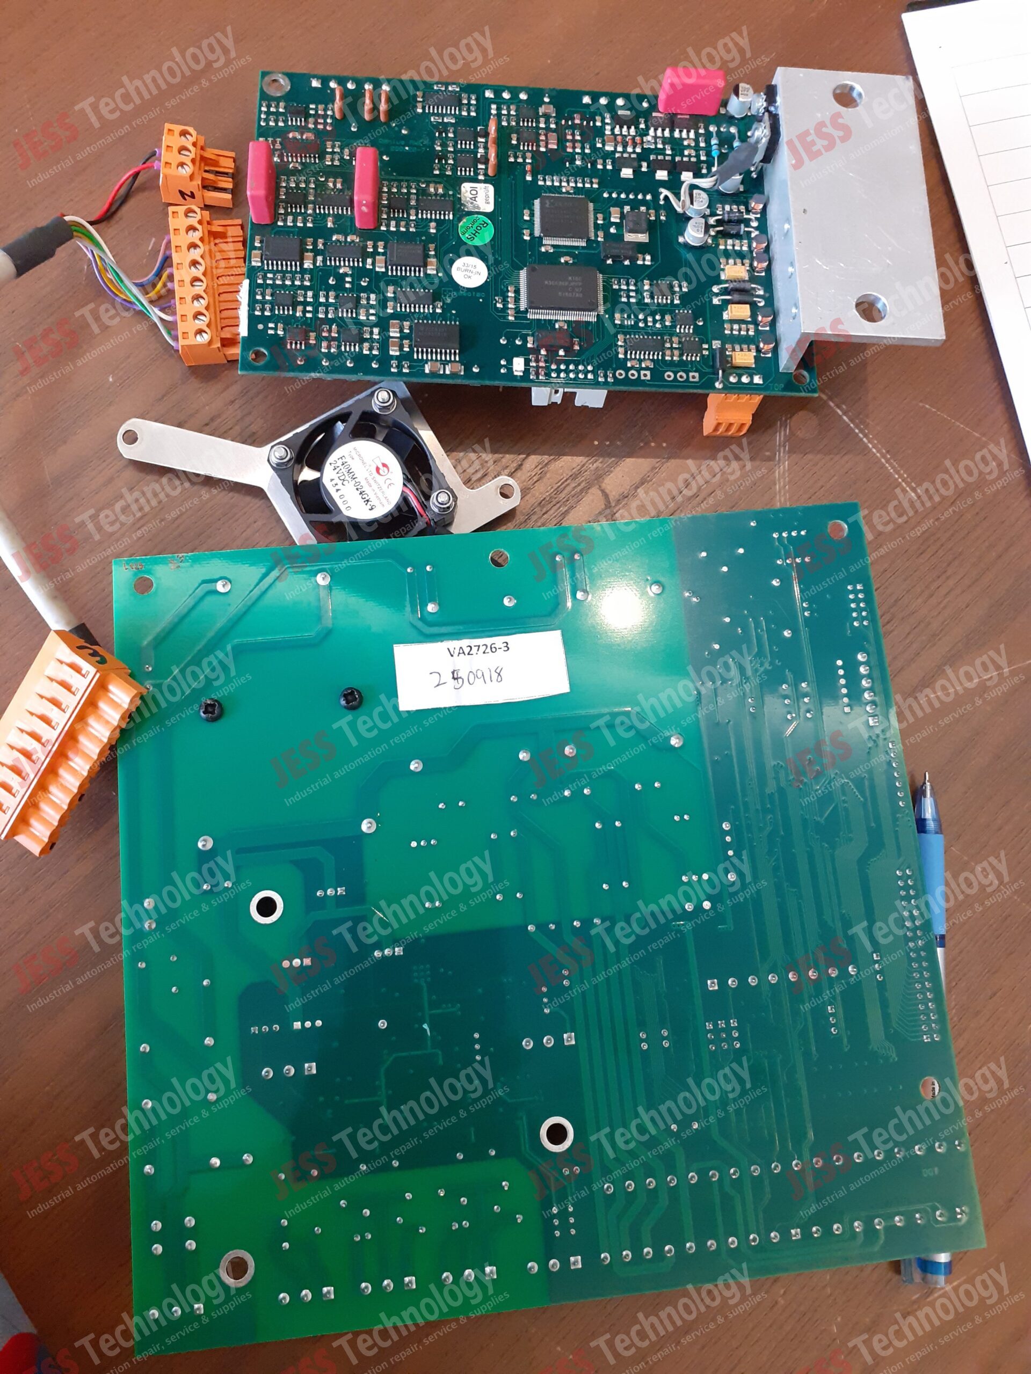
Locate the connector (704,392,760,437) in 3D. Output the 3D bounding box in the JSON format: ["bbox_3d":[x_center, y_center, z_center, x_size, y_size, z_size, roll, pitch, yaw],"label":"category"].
[{"bbox_3d":[0.063,-0.082,0.313,0.011,0.025,0.012,1,75,-5],"label":"connector"}]

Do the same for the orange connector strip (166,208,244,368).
[{"bbox_3d":[-0.086,-0.115,0.307,0.021,0.013,0.041,-6,84,-5],"label":"orange connector strip"}]

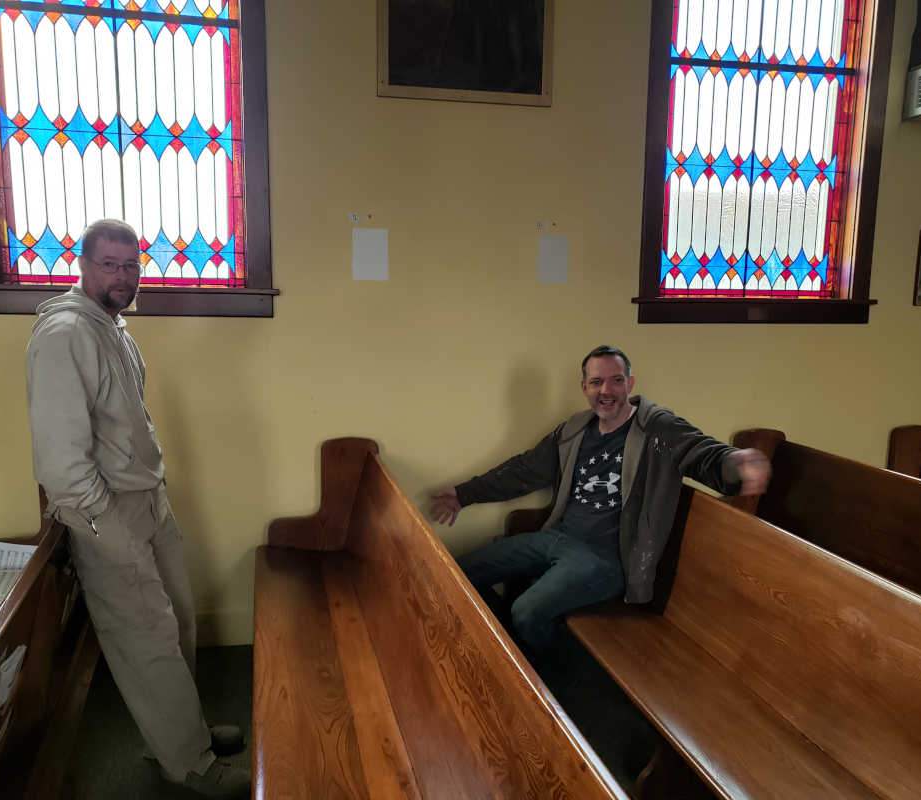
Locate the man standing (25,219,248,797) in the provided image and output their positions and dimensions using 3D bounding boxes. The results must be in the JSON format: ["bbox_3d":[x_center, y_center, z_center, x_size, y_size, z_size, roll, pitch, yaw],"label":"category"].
[{"bbox_3d":[-0.912,0.345,2.344,0.563,1.706,0.513,2,8,7],"label":"man standing"}]

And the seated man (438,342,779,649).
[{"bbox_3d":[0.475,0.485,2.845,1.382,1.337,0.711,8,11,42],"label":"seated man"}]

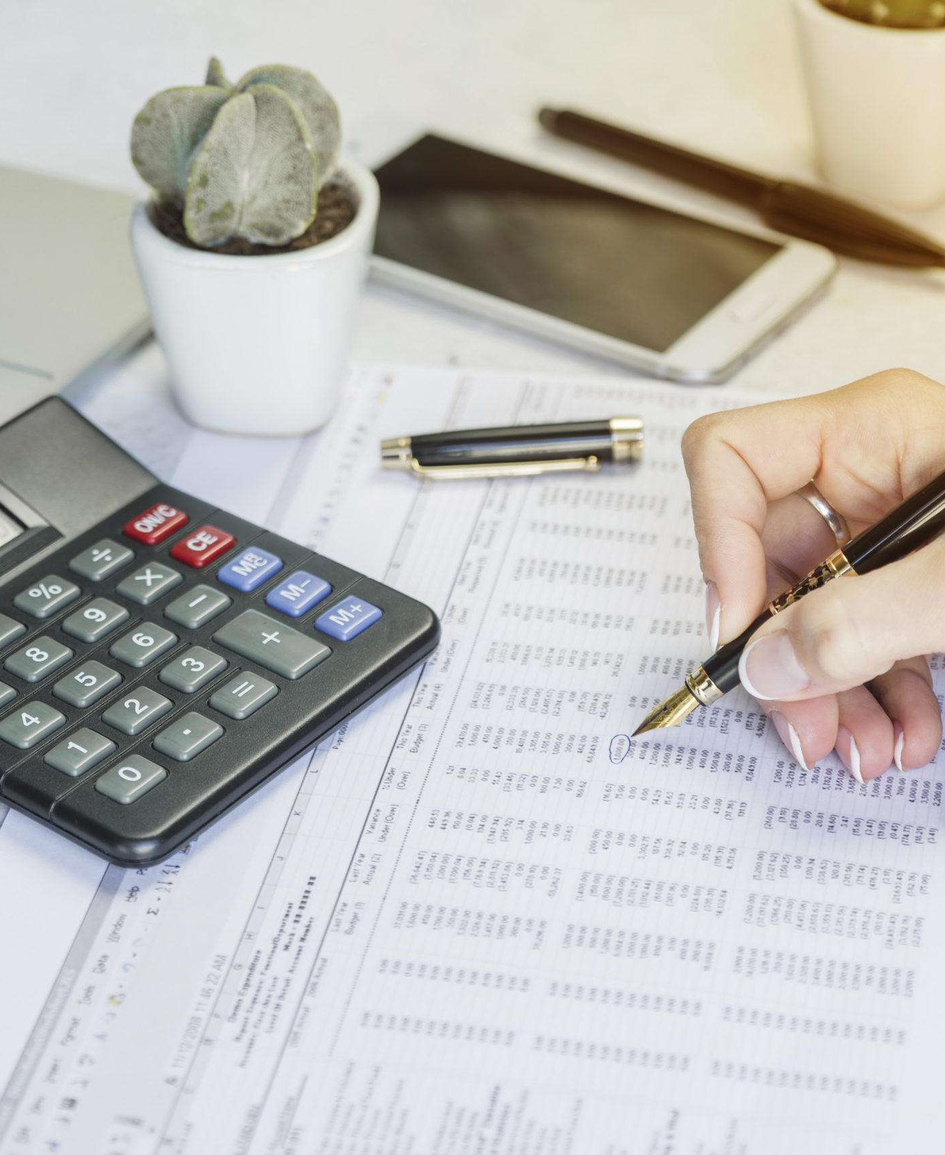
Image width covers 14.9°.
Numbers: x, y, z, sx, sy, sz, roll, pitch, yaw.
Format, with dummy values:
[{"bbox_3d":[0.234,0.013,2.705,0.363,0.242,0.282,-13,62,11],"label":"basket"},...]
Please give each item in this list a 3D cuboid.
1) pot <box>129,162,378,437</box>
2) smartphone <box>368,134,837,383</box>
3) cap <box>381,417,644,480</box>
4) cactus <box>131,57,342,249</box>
[{"bbox_3d":[-0.052,-0.067,0.877,0.057,0.052,0.057,-1,35,0],"label":"pot"},{"bbox_3d":[0.020,-0.087,0.943,0.142,0.007,0.070,21,40,28],"label":"smartphone"},{"bbox_3d":[0.010,-0.031,0.859,0.063,0.012,0.013,-4,35,-4],"label":"cap"},{"bbox_3d":[-0.056,-0.100,0.857,0.048,0.042,0.045,2,35,5],"label":"cactus"}]

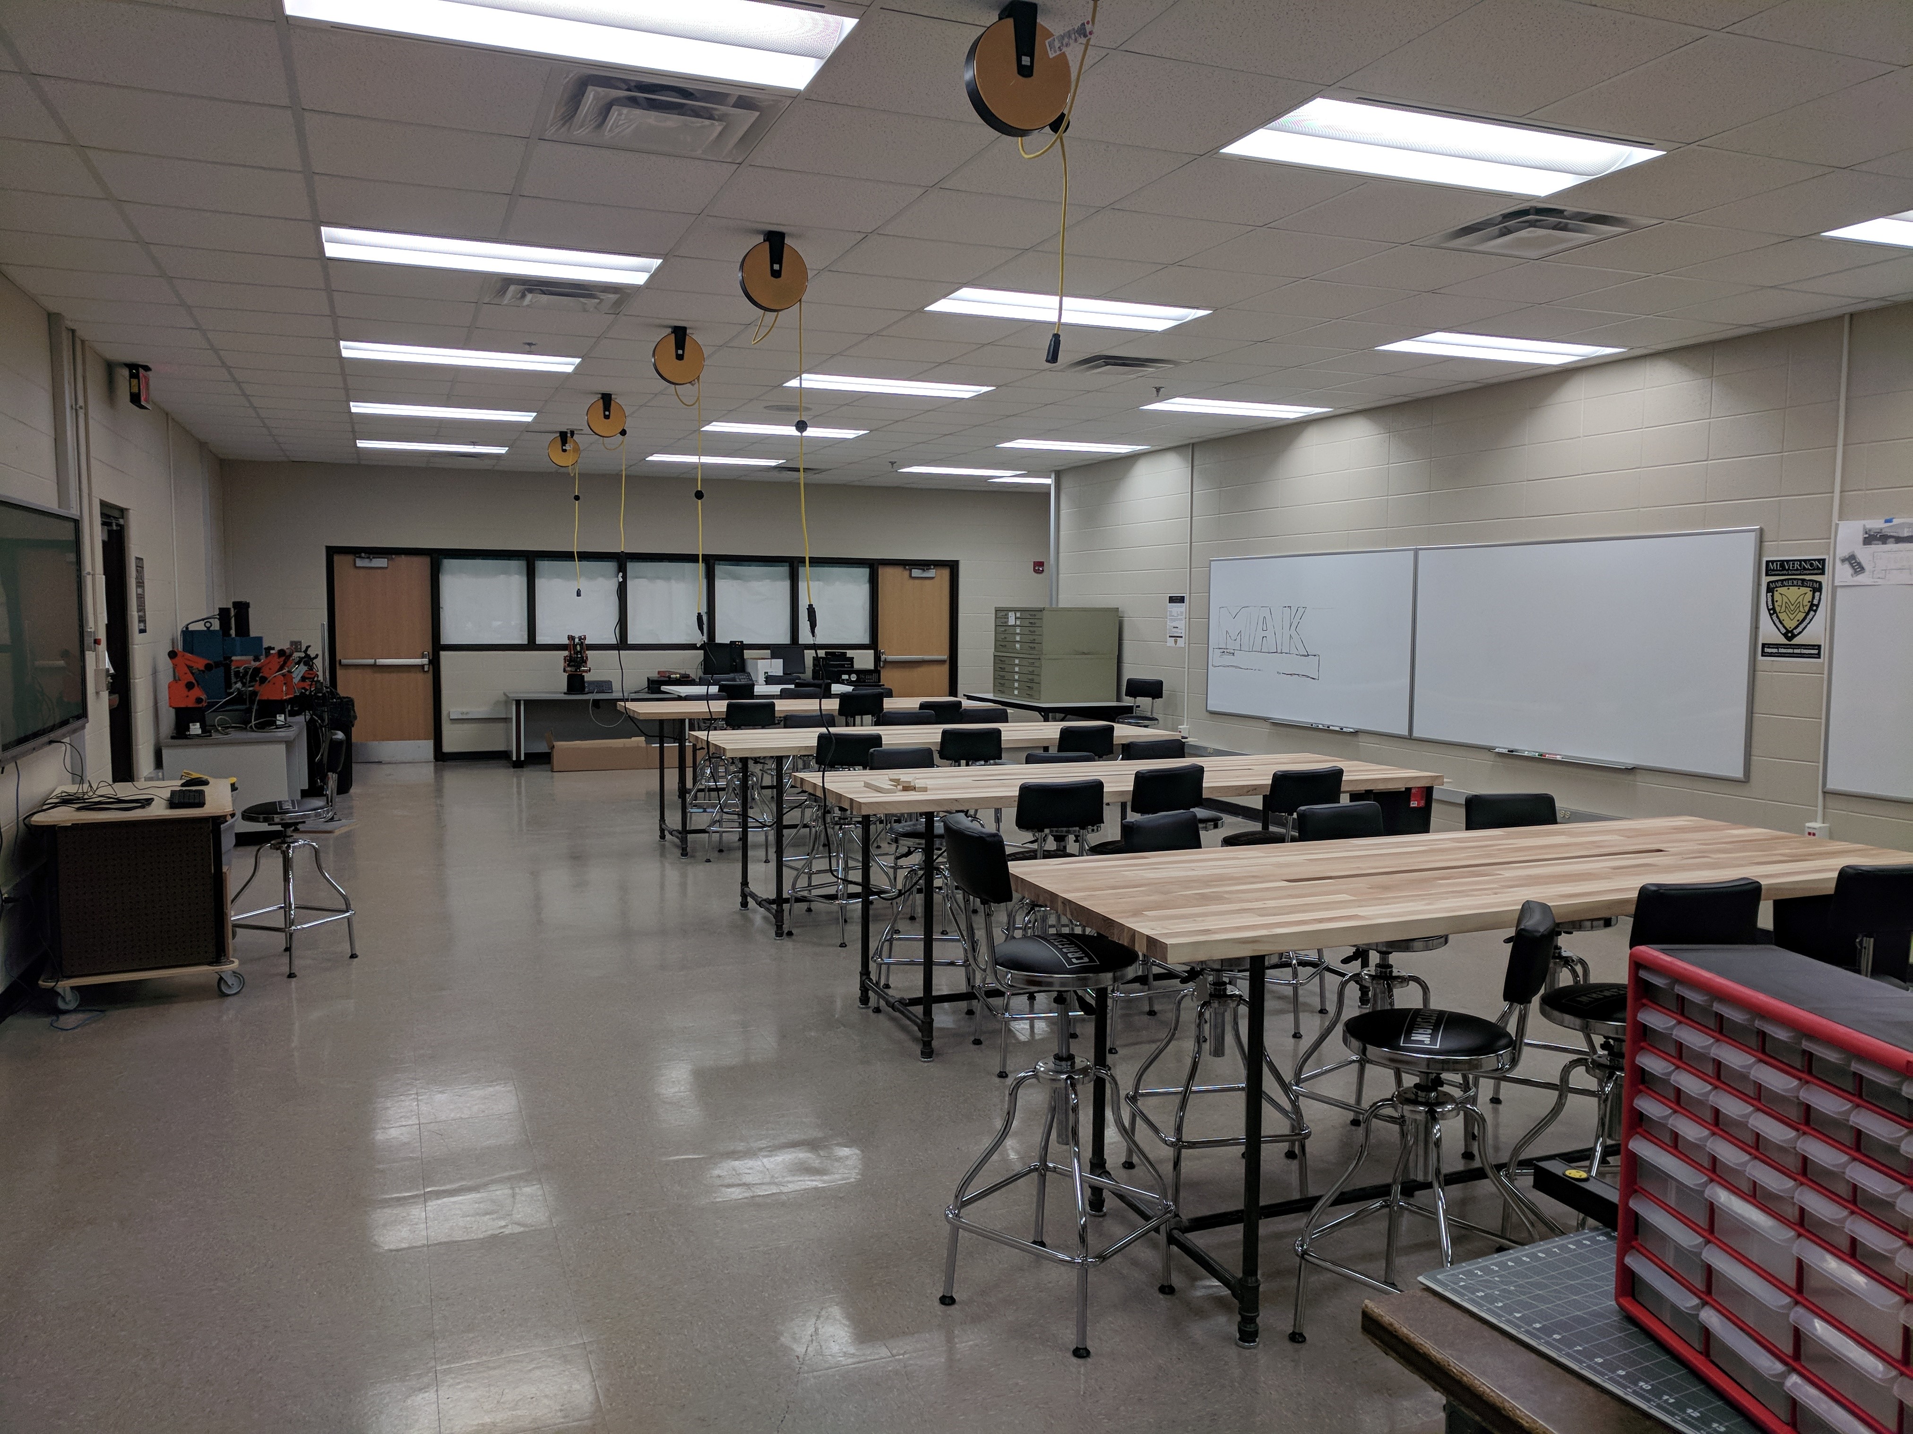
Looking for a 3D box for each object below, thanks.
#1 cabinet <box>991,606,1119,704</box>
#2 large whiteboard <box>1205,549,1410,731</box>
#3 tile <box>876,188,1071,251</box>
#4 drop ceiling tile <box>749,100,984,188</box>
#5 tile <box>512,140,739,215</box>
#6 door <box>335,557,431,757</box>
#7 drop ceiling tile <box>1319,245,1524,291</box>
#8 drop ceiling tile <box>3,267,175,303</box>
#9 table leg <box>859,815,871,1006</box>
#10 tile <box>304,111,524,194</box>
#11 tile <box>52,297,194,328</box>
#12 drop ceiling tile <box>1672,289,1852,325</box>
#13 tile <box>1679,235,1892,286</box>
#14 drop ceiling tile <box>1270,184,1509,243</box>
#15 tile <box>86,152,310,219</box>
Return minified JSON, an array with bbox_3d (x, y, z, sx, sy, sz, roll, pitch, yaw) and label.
[{"bbox_3d":[0.906,-0.583,13.176,0.750,0.835,1.040,-1,5,-22],"label":"cabinet"},{"bbox_3d":[2.450,-0.548,10.236,0.035,1.210,2.430,-1,5,-22],"label":"large whiteboard"},{"bbox_3d":[0.101,-1.711,4.933,0.605,0.020,0.605,-1,5,-22],"label":"tile"},{"bbox_3d":[-0.240,-1.652,4.136,0.600,0.020,0.600,-1,5,-22],"label":"drop ceiling tile"},{"bbox_3d":[-1.030,-1.684,4.481,0.605,0.020,0.605,-1,5,-22],"label":"tile"},{"bbox_3d":[-5.684,-0.570,14.313,0.910,2.060,0.050,-1,5,-22],"label":"door"},{"bbox_3d":[1.799,-1.746,5.593,0.600,0.020,0.600,-1,5,-21],"label":"drop ceiling tile"},{"bbox_3d":[-3.632,-1.825,6.068,0.600,0.020,0.600,-1,5,-21],"label":"drop ceiling tile"},{"bbox_3d":[-0.367,0.719,5.769,0.046,0.900,0.046,0,4,0],"label":"table leg"},{"bbox_3d":[-1.597,-1.669,4.239,0.603,0.024,0.603,-1,5,-22],"label":"tile"},{"bbox_3d":[-3.848,-1.869,6.626,0.580,0.018,0.600,-1,5,-22],"label":"tile"},{"bbox_3d":[3.500,-1.785,6.262,0.600,0.020,0.600,-1,5,-21],"label":"drop ceiling tile"},{"bbox_3d":[3.159,-1.734,5.476,0.603,0.024,0.603,-1,5,-22],"label":"tile"},{"bbox_3d":[1.460,-1.691,4.811,0.600,0.020,0.600,-1,5,-22],"label":"drop ceiling tile"},{"bbox_3d":[-2.394,-1.701,4.595,0.600,0.020,0.600,-1,5,-21],"label":"tile"}]

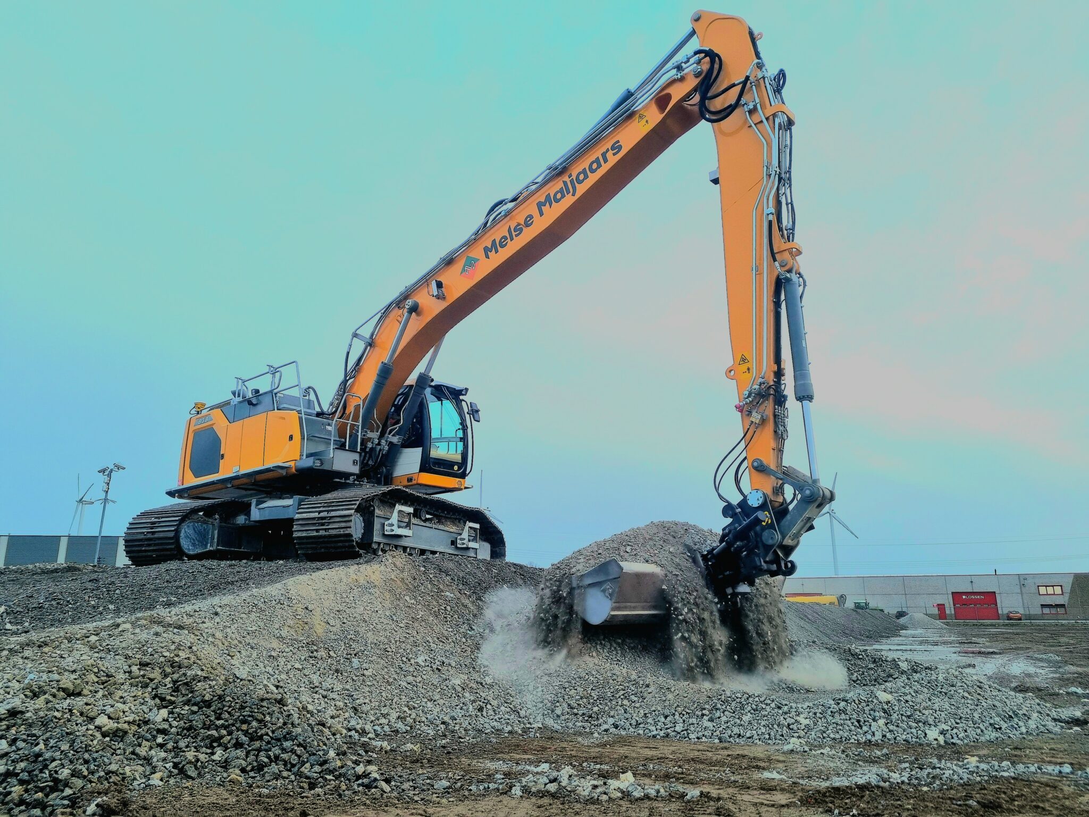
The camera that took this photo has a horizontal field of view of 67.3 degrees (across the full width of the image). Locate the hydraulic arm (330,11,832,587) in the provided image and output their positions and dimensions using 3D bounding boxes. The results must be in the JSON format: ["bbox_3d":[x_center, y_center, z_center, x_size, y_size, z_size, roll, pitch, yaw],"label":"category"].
[{"bbox_3d":[-0.181,-0.939,11.070,7.849,6.839,1.100,-13,-18,39],"label":"hydraulic arm"}]

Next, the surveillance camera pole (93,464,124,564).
[{"bbox_3d":[-15.584,4.978,28.639,1.100,6.194,0.800,0,-14,0],"label":"surveillance camera pole"}]

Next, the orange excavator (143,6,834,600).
[{"bbox_3d":[-1.566,-0.526,12.189,11.499,7.039,5.632,-13,-18,39],"label":"orange excavator"}]

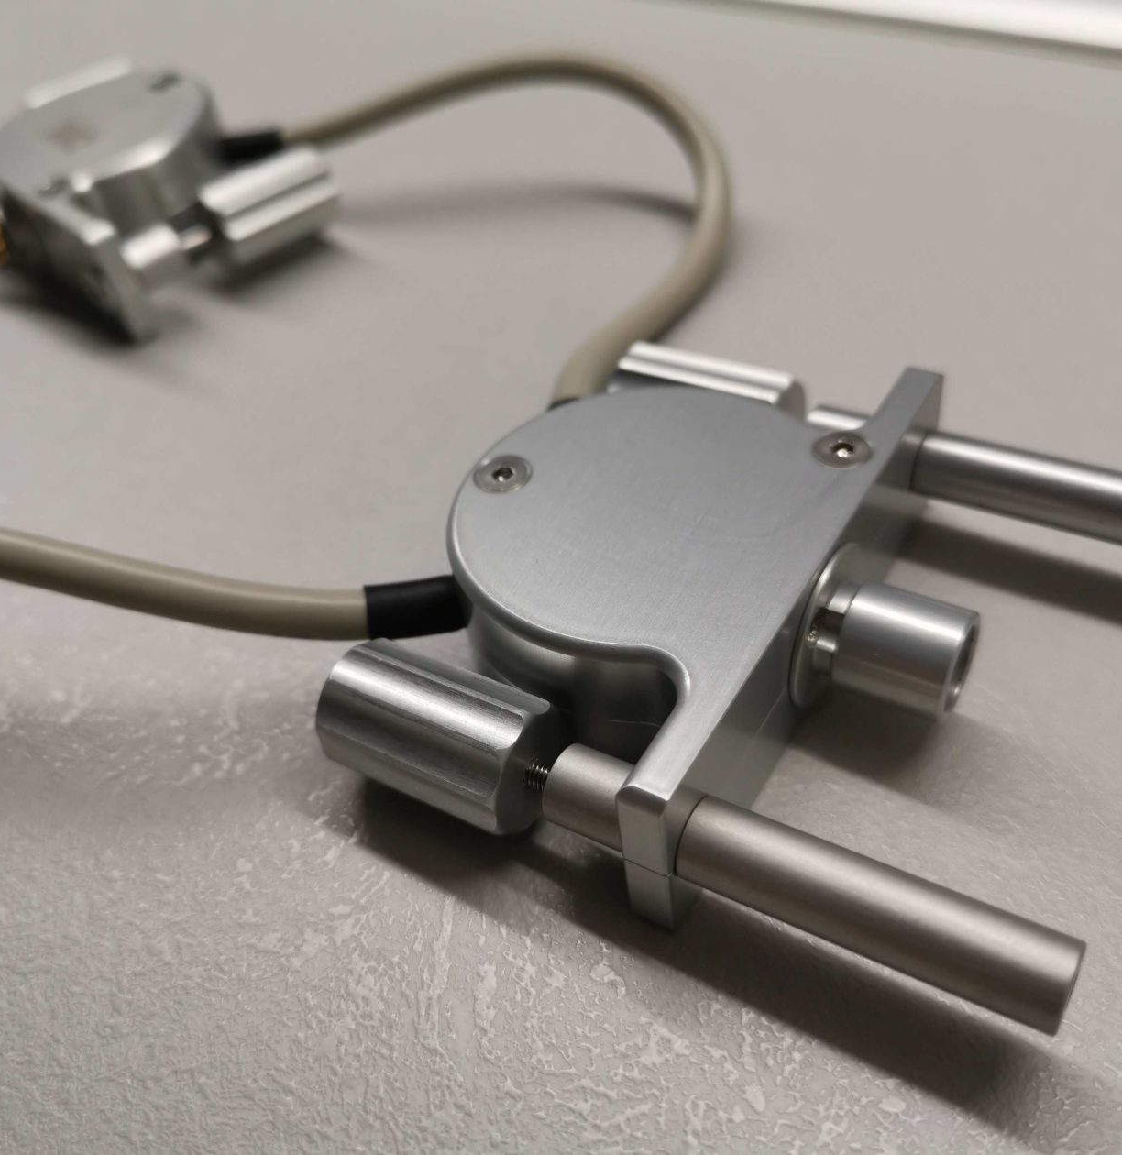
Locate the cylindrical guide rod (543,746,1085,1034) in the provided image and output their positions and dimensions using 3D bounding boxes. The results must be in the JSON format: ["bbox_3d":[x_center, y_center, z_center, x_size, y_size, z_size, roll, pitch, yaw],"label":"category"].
[{"bbox_3d":[0.020,0.026,0.104,0.047,0.008,0.008,18,47,27],"label":"cylindrical guide rod"}]

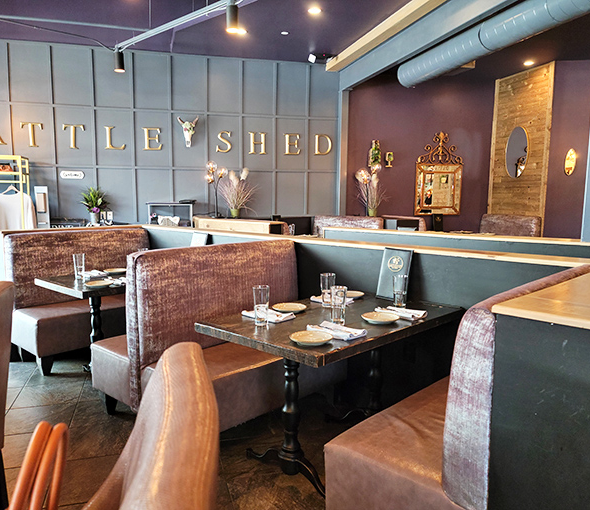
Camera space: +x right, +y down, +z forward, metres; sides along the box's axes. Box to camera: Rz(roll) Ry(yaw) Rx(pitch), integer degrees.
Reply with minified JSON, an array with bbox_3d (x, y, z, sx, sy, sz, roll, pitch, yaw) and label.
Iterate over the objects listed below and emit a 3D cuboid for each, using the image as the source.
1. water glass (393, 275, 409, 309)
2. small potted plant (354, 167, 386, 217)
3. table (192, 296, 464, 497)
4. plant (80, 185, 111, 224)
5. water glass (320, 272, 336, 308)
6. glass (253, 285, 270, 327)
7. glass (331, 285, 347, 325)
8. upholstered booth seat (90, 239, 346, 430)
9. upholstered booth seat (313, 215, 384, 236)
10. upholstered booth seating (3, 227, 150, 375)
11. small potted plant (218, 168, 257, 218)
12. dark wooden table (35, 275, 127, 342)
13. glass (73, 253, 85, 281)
[{"bbox_3d":[0.602,0.199,2.774,0.081,0.168,0.081,6,8,42],"label":"water glass"},{"bbox_3d":[1.452,-1.171,9.200,0.600,0.918,0.540,-1,6,-13],"label":"small potted plant"},{"bbox_3d":[0.240,0.689,2.645,0.776,0.741,1.267,6,8,43],"label":"table"},{"bbox_3d":[-2.960,-0.731,7.250,0.420,0.565,0.400,-1,6,-13],"label":"plant"},{"bbox_3d":[0.180,0.200,2.728,0.081,0.168,0.081,1,6,0],"label":"water glass"},{"bbox_3d":[-0.162,0.247,2.381,0.079,0.185,0.079,0,6,0],"label":"glass"},{"bbox_3d":[0.208,0.245,2.318,0.081,0.168,0.081,1,6,0],"label":"glass"},{"bbox_3d":[-0.486,0.453,3.253,1.041,1.058,1.288,6,8,42],"label":"upholstered booth seat"},{"bbox_3d":[0.844,-0.169,8.990,1.280,1.050,0.620,6,8,42],"label":"upholstered booth seat"},{"bbox_3d":[-1.734,0.326,4.398,0.700,1.064,1.295,6,8,43],"label":"upholstered booth seating"},{"bbox_3d":[-0.992,-1.056,8.400,0.660,0.847,0.580,-1,6,-13],"label":"small potted plant"},{"bbox_3d":[-1.236,0.539,3.949,0.810,0.741,1.275,6,8,43],"label":"dark wooden table"},{"bbox_3d":[-1.634,0.094,3.723,0.079,0.185,0.079,6,8,43],"label":"glass"}]

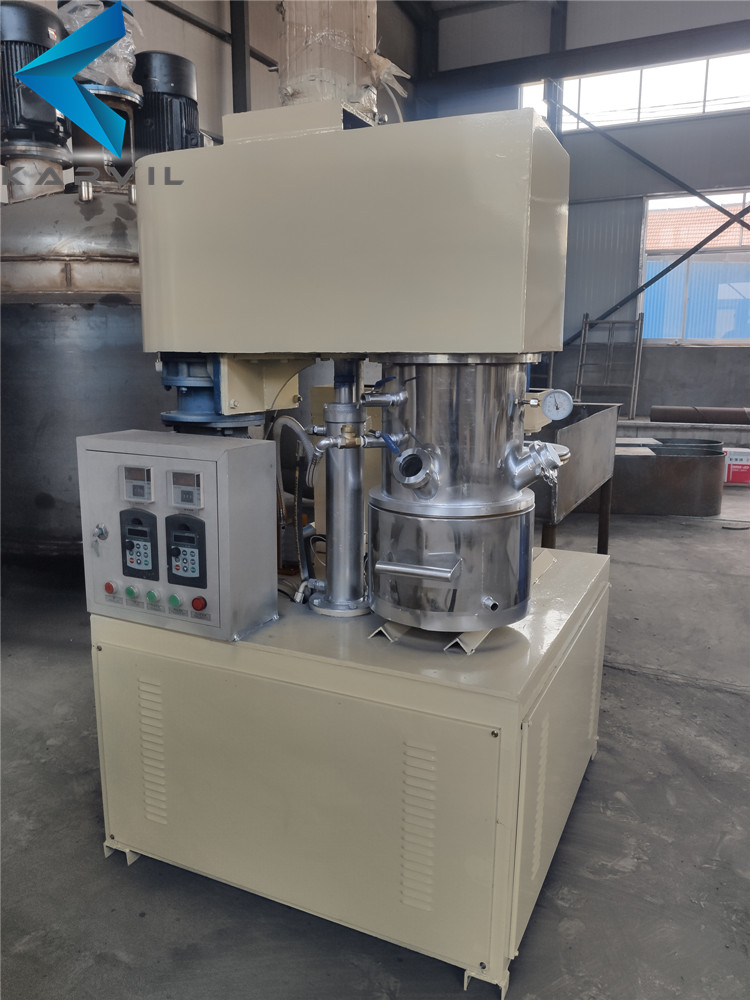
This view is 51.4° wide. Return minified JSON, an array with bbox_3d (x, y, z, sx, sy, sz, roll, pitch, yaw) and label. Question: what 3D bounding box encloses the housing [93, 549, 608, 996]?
[{"bbox_3d":[0.009,0.526,2.100,1.020,0.634,1.002,6,13,25],"label":"housing"}]

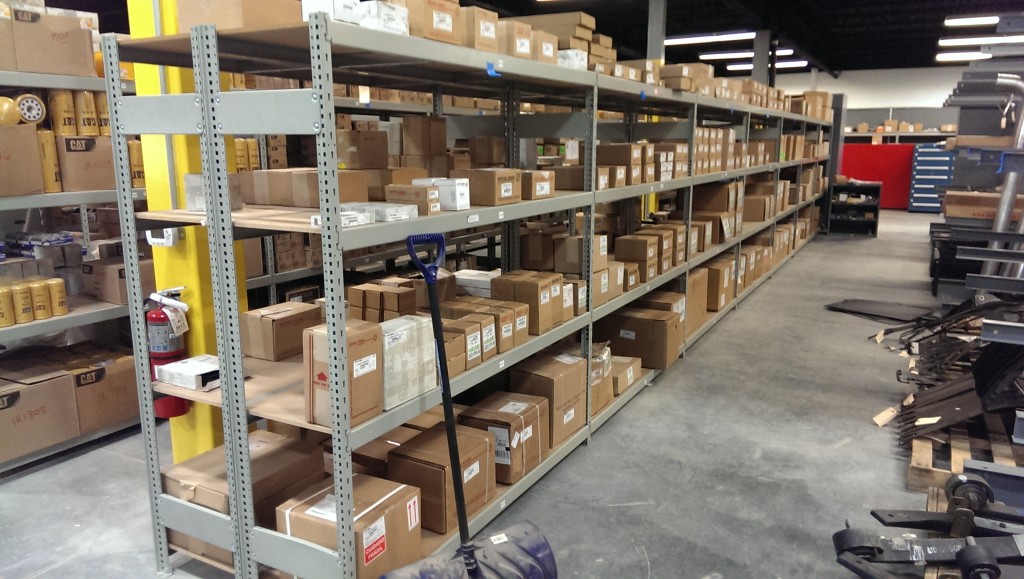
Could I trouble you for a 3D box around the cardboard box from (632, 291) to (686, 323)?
[{"bbox_3d":[0.988,0.232,5.469,0.420,0.368,0.346,6,12,27],"label":"cardboard box"}]

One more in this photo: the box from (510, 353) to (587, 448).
[{"bbox_3d":[0.190,0.552,3.871,0.251,0.360,0.352,7,13,32],"label":"box"}]

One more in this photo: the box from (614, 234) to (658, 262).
[{"bbox_3d":[0.781,-0.261,4.765,0.207,0.128,0.204,6,12,28],"label":"box"}]

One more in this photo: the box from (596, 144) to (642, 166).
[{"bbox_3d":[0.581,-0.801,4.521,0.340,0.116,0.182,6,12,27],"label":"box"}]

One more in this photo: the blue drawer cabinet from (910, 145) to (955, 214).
[{"bbox_3d":[9.519,-2.525,17.272,0.775,1.506,0.700,6,12,27],"label":"blue drawer cabinet"}]

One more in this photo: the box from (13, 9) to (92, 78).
[{"bbox_3d":[-2.394,-1.218,3.823,0.330,0.285,0.385,6,12,27],"label":"box"}]

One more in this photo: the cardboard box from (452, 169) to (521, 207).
[{"bbox_3d":[-0.103,-0.422,3.126,0.204,0.130,0.238,5,12,26],"label":"cardboard box"}]

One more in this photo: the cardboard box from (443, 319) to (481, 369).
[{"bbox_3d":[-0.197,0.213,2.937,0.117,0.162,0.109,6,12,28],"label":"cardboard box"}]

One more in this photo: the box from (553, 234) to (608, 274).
[{"bbox_3d":[0.367,-0.190,4.039,0.236,0.177,0.166,5,12,27],"label":"box"}]

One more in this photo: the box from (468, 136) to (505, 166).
[{"bbox_3d":[-0.116,-0.668,3.670,0.130,0.125,0.107,6,12,28],"label":"box"}]

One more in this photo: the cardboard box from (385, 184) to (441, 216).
[{"bbox_3d":[-0.344,-0.310,2.640,0.177,0.095,0.071,6,12,27],"label":"cardboard box"}]

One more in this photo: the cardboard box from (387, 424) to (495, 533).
[{"bbox_3d":[-0.273,0.750,3.091,0.262,0.270,0.384,6,12,27],"label":"cardboard box"}]

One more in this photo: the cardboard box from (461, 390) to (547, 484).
[{"bbox_3d":[-0.032,0.670,3.489,0.268,0.275,0.371,6,12,28],"label":"cardboard box"}]

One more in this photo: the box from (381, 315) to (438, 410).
[{"bbox_3d":[-0.386,0.239,2.556,0.113,0.248,0.273,6,12,29],"label":"box"}]

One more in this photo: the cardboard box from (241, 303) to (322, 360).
[{"bbox_3d":[-0.942,0.171,3.137,0.187,0.173,0.254,6,13,31],"label":"cardboard box"}]

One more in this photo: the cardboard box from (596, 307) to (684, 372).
[{"bbox_3d":[0.845,0.315,5.167,0.510,0.320,0.310,6,12,28],"label":"cardboard box"}]

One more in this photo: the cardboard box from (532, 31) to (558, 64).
[{"bbox_3d":[0.086,-1.026,3.278,0.165,0.133,0.182,5,12,27],"label":"cardboard box"}]

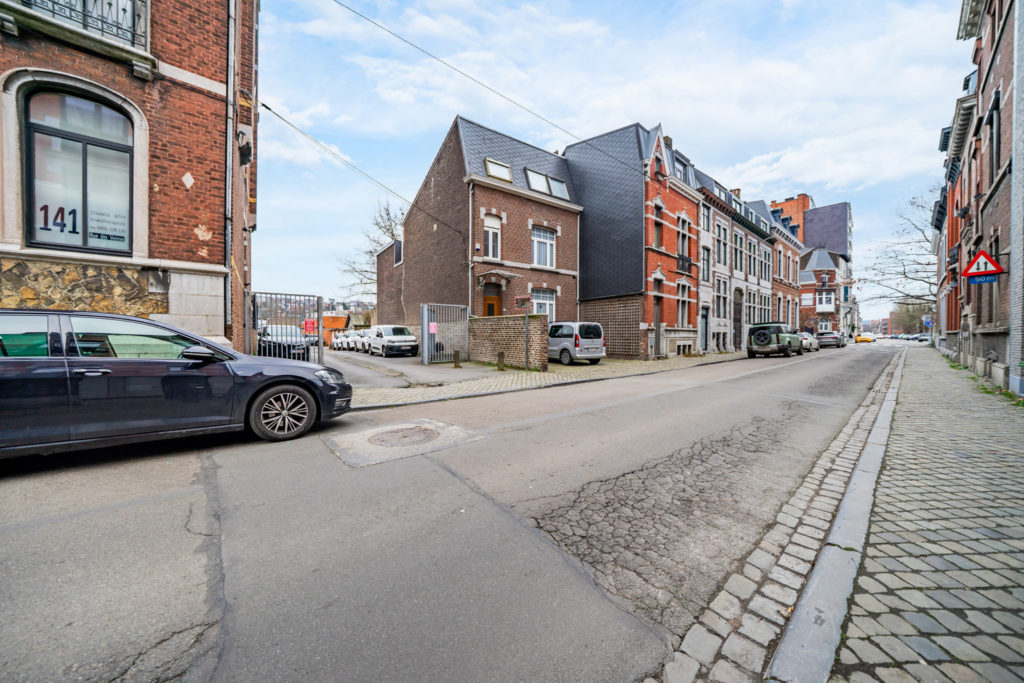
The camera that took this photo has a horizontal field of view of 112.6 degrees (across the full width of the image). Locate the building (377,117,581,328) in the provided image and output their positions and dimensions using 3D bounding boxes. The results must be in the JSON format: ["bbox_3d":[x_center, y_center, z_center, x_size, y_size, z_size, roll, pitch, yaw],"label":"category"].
[{"bbox_3d":[-4.373,-5.258,26.629,7.450,12.580,19.440,0,0,-34],"label":"building"}]

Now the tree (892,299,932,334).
[{"bbox_3d":[92.000,-5.100,79.000,8.000,9.500,8.000,0,0,-41],"label":"tree"}]

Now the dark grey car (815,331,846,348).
[{"bbox_3d":[33.600,-0.220,35.800,4.750,1.650,1.930,0,0,-40],"label":"dark grey car"}]

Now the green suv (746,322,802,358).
[{"bbox_3d":[17.200,-0.050,22.250,4.850,2.000,2.000,0,0,-39],"label":"green suv"}]

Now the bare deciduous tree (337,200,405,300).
[{"bbox_3d":[-14.600,-7.400,40.000,11.000,17.000,11.000,0,0,-20],"label":"bare deciduous tree"}]

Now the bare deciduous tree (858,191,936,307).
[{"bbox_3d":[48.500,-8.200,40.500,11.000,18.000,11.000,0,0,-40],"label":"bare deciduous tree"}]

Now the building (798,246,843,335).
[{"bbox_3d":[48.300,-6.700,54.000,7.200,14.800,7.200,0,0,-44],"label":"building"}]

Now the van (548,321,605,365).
[{"bbox_3d":[2.190,0.100,15.900,1.850,1.810,4.380,0,0,-34],"label":"van"}]

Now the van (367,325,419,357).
[{"bbox_3d":[-7.180,-0.020,20.600,1.900,1.830,4.400,0,0,-34],"label":"van"}]

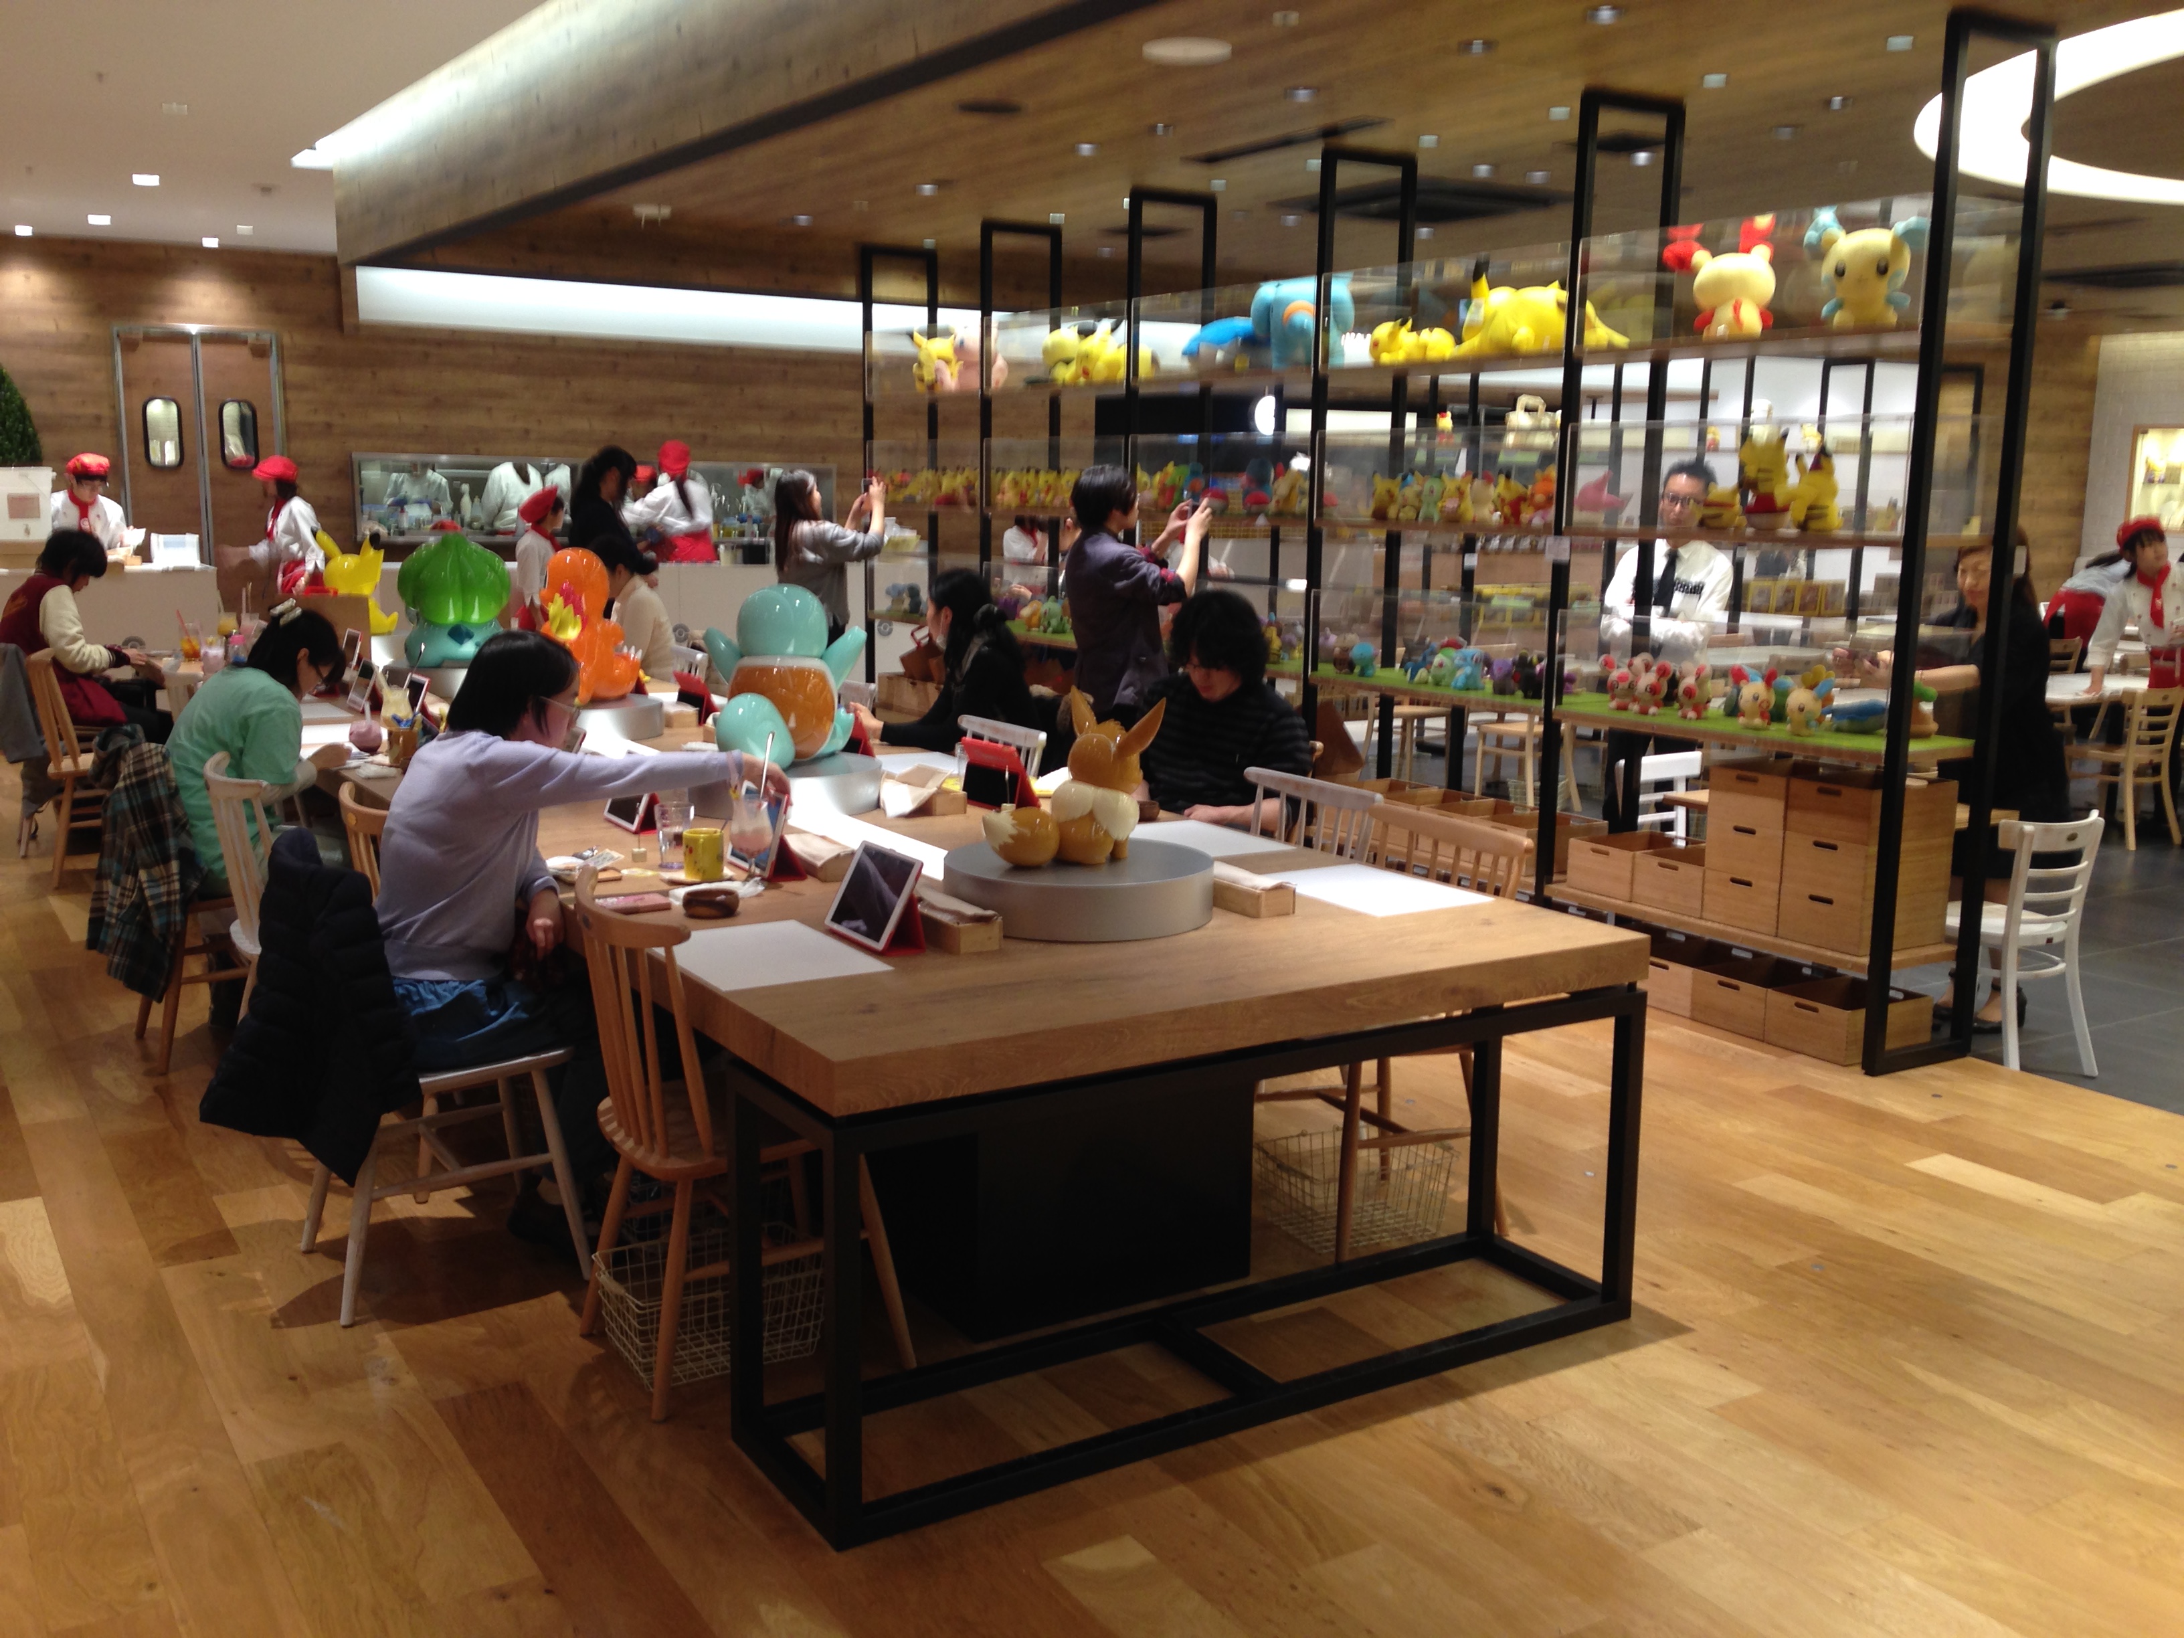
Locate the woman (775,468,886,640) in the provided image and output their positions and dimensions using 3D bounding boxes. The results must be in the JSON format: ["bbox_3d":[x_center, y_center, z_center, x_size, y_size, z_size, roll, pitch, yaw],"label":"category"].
[{"bbox_3d":[-1.150,-0.735,9.200,0.600,1.590,0.460,-5,11,-32],"label":"woman"}]

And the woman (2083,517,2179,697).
[{"bbox_3d":[4.701,-0.628,9.350,0.580,1.440,0.480,0,9,-6],"label":"woman"}]

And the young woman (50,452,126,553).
[{"bbox_3d":[-5.599,-1.242,11.675,0.460,1.600,0.350,-5,11,-32],"label":"young woman"}]

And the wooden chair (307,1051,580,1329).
[{"bbox_3d":[-1.283,0.464,4.003,0.500,0.830,0.500,-5,11,-32],"label":"wooden chair"}]

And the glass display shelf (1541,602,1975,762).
[{"bbox_3d":[1.930,-0.397,6.006,0.420,0.350,1.200,-5,11,-32],"label":"glass display shelf"}]

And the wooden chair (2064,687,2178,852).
[{"bbox_3d":[4.890,-0.278,9.900,0.440,0.740,0.480,-5,12,-31],"label":"wooden chair"}]

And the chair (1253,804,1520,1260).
[{"bbox_3d":[0.569,0.435,4.296,0.490,0.830,0.510,-5,11,-32],"label":"chair"}]

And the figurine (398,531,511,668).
[{"bbox_3d":[-2.391,-0.824,7.743,0.400,0.490,0.450,-4,10,-24],"label":"figurine"}]

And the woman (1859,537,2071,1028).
[{"bbox_3d":[2.813,-0.110,6.611,0.580,1.605,0.450,-5,11,-32],"label":"woman"}]

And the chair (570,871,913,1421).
[{"bbox_3d":[-0.629,0.536,3.653,0.510,0.835,0.490,-5,12,-31],"label":"chair"}]

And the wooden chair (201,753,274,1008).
[{"bbox_3d":[-1.808,0.283,5.042,0.510,0.835,0.490,-5,12,-31],"label":"wooden chair"}]

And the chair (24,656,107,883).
[{"bbox_3d":[-3.595,-0.200,7.715,0.510,0.835,0.490,-2,10,-16],"label":"chair"}]

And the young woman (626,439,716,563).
[{"bbox_3d":[-2.579,-1.476,12.968,0.450,1.710,0.450,8,12,40],"label":"young woman"}]

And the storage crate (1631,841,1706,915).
[{"bbox_3d":[1.784,0.174,6.002,0.350,0.141,0.262,-5,11,-32],"label":"storage crate"}]

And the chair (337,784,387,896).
[{"bbox_3d":[-1.381,0.353,4.705,0.500,0.830,0.500,-5,11,-32],"label":"chair"}]

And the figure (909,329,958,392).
[{"bbox_3d":[-0.771,-2.183,9.931,0.250,0.300,0.220,6,11,30],"label":"figure"}]

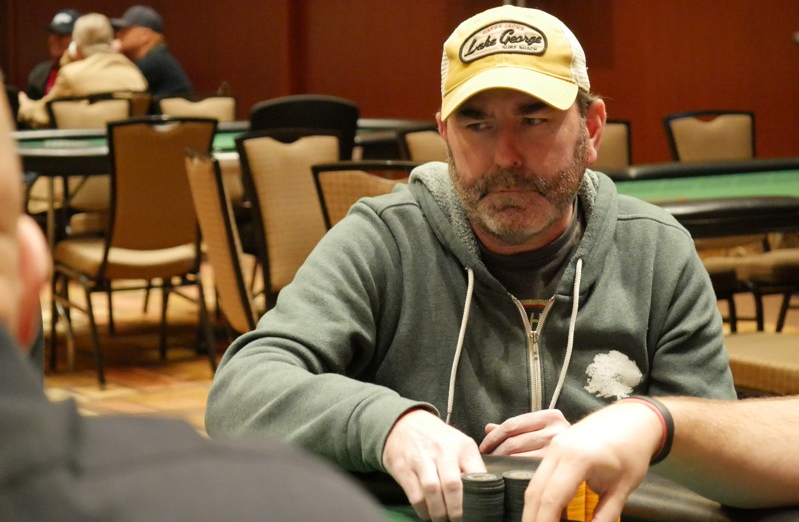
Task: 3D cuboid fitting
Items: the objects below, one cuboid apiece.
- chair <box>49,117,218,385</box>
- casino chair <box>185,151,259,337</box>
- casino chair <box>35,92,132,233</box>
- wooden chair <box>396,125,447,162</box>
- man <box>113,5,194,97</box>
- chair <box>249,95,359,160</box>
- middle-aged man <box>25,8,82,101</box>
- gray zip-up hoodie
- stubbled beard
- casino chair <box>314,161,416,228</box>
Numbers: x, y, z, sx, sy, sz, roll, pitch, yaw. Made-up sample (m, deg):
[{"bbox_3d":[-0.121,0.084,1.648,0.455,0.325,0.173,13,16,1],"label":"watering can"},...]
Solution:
[{"bbox_3d":[-0.966,-0.068,8.327,0.460,0.940,0.600,-4,7,-27],"label":"chair"},{"bbox_3d":[-0.258,0.173,5.963,0.600,0.940,0.460,-2,6,-13],"label":"casino chair"},{"bbox_3d":[-1.307,-0.254,10.131,0.460,0.940,0.600,-3,7,-24],"label":"casino chair"},{"bbox_3d":[0.332,0.067,6.920,0.460,0.940,0.600,-5,7,-33],"label":"wooden chair"},{"bbox_3d":[-1.347,-0.577,11.200,0.780,1.360,0.550,1,6,12],"label":"man"},{"bbox_3d":[-0.358,-0.121,8.534,0.470,0.990,0.560,-1,6,-6],"label":"chair"},{"bbox_3d":[-1.738,-0.615,11.698,0.520,1.340,0.750,1,6,15],"label":"middle-aged man"},{"bbox_3d":[0.087,0.181,2.452,0.560,0.560,0.430,0,6,7],"label":"gray zip-up hoodie"},{"bbox_3d":[0.127,-0.080,2.420,0.150,0.125,0.115,1,6,11],"label":"stubbled beard"},{"bbox_3d":[0.121,0.209,5.586,0.460,0.940,0.600,3,7,30],"label":"casino chair"}]

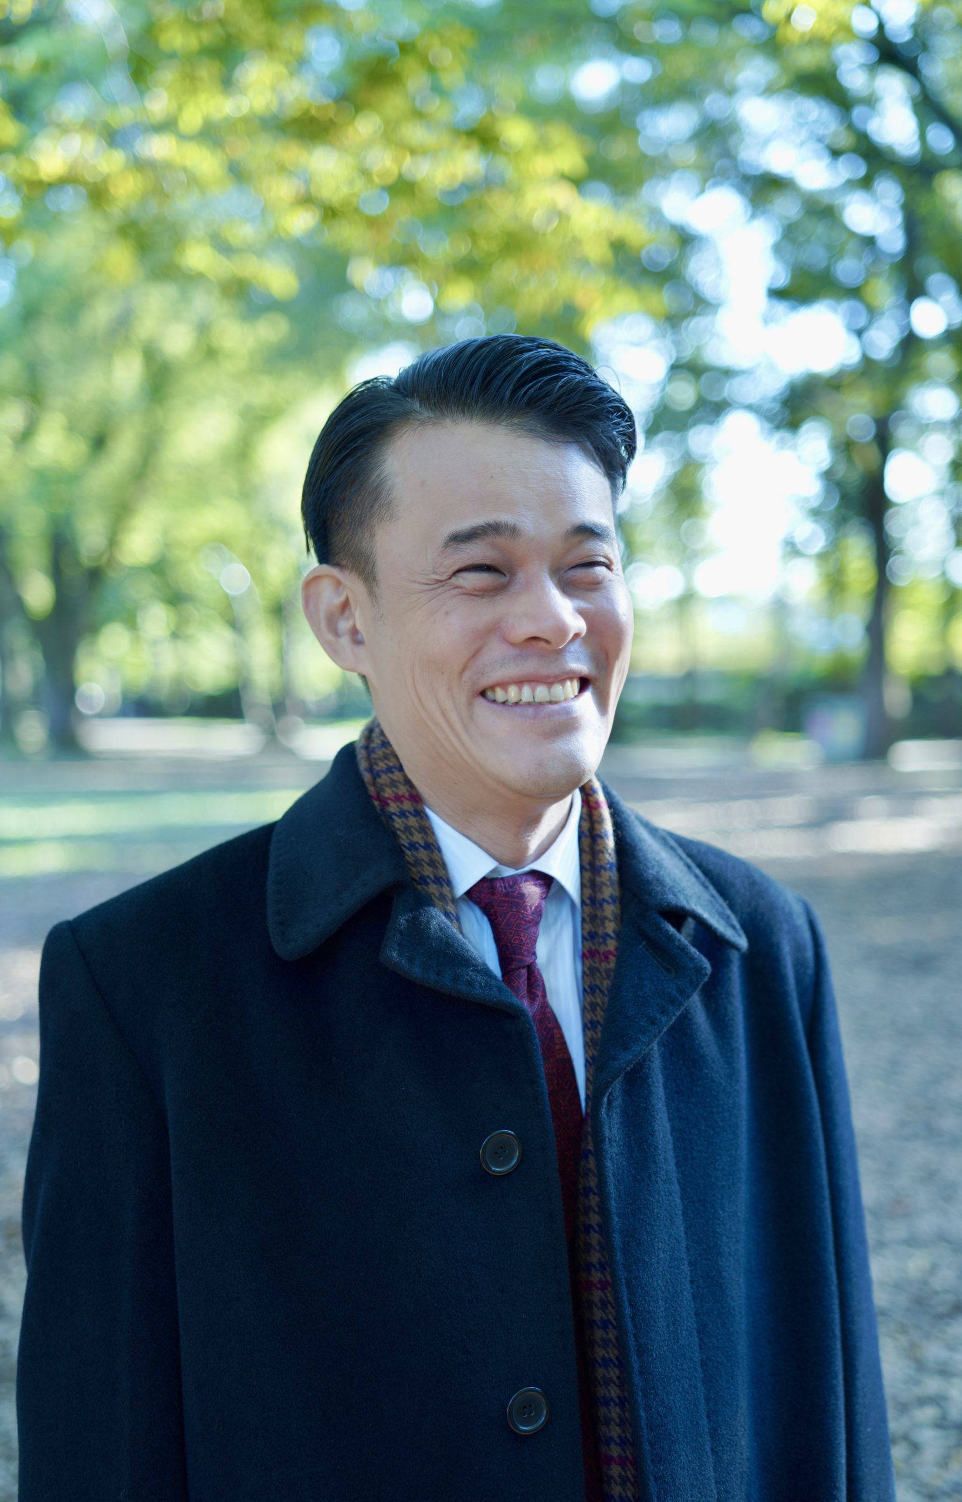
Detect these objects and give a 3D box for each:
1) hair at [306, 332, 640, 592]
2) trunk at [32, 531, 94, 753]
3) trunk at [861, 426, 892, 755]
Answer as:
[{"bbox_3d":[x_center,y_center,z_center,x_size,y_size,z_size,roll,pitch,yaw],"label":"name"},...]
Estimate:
[{"bbox_3d":[-0.007,-0.150,0.975,0.185,0.185,0.215,-5,-1,-28],"label":"hair"},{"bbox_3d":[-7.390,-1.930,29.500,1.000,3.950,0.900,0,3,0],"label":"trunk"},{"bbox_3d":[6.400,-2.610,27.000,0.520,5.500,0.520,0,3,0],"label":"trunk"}]

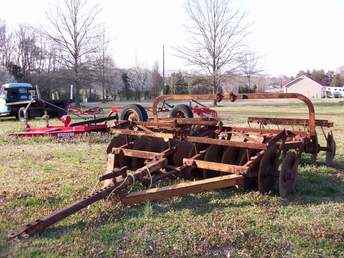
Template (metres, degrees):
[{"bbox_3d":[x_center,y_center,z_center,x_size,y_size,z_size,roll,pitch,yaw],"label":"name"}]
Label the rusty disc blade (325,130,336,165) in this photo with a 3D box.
[{"bbox_3d":[2.814,0.346,6.000,0.130,0.600,0.600,2,7,18],"label":"rusty disc blade"}]

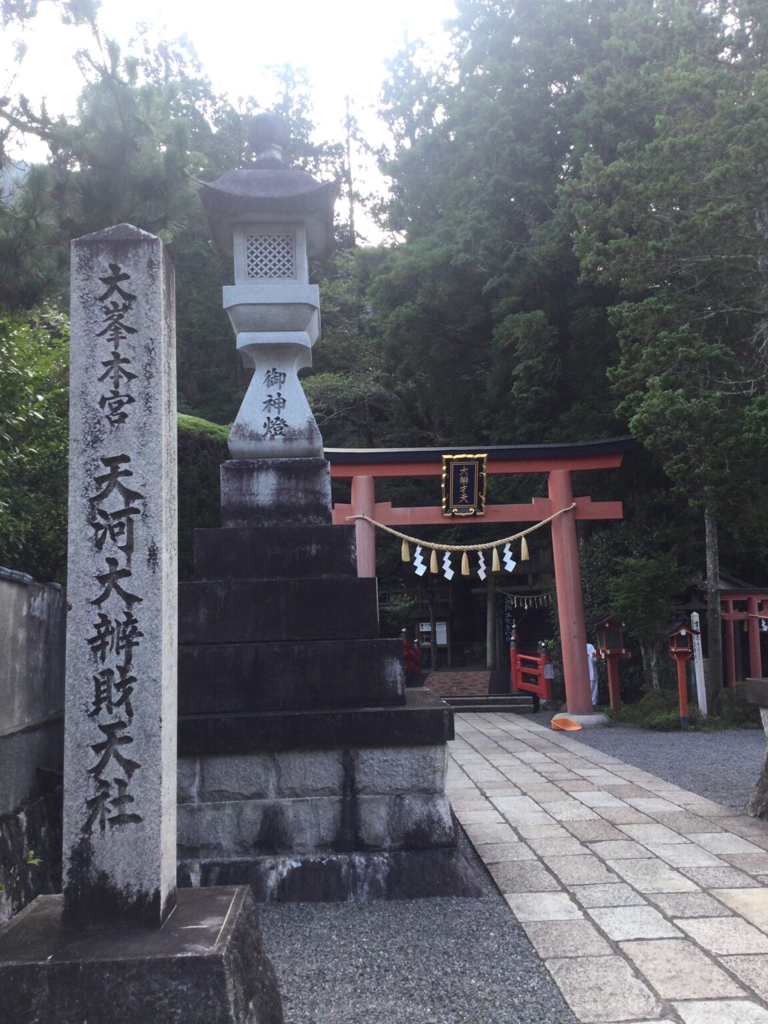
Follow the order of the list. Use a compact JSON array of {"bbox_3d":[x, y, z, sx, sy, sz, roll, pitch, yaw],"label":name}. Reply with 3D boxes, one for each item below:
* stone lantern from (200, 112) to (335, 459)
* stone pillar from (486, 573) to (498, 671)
[{"bbox_3d":[-0.866,-1.821,7.313,1.117,2.961,1.117,-2,-8,-2],"label":"stone lantern"},{"bbox_3d":[3.471,3.526,29.604,0.298,3.104,0.285,0,-8,-2],"label":"stone pillar"}]

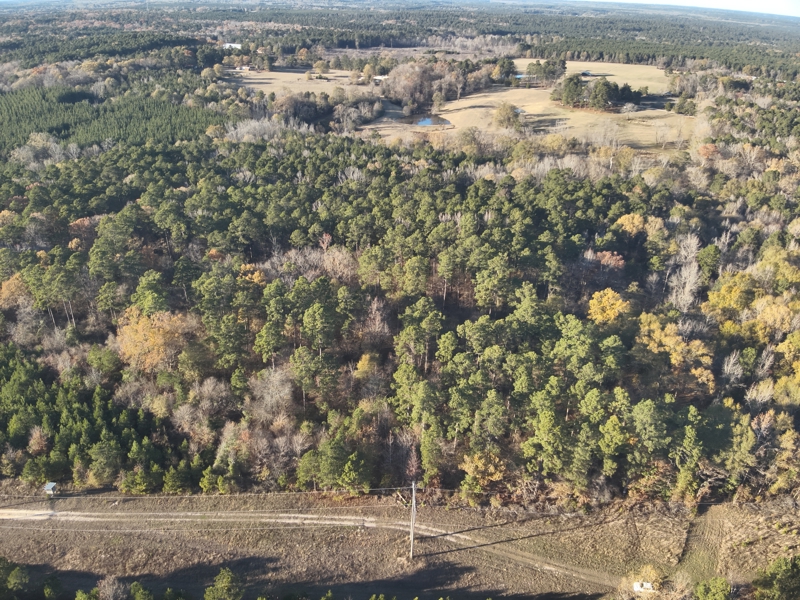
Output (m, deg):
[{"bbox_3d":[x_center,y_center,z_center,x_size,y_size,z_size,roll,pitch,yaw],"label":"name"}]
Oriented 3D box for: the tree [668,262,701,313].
[{"bbox_3d":[108.000,-4.500,210.000,11.500,21.500,11.000,2,29,0],"label":"tree"}]

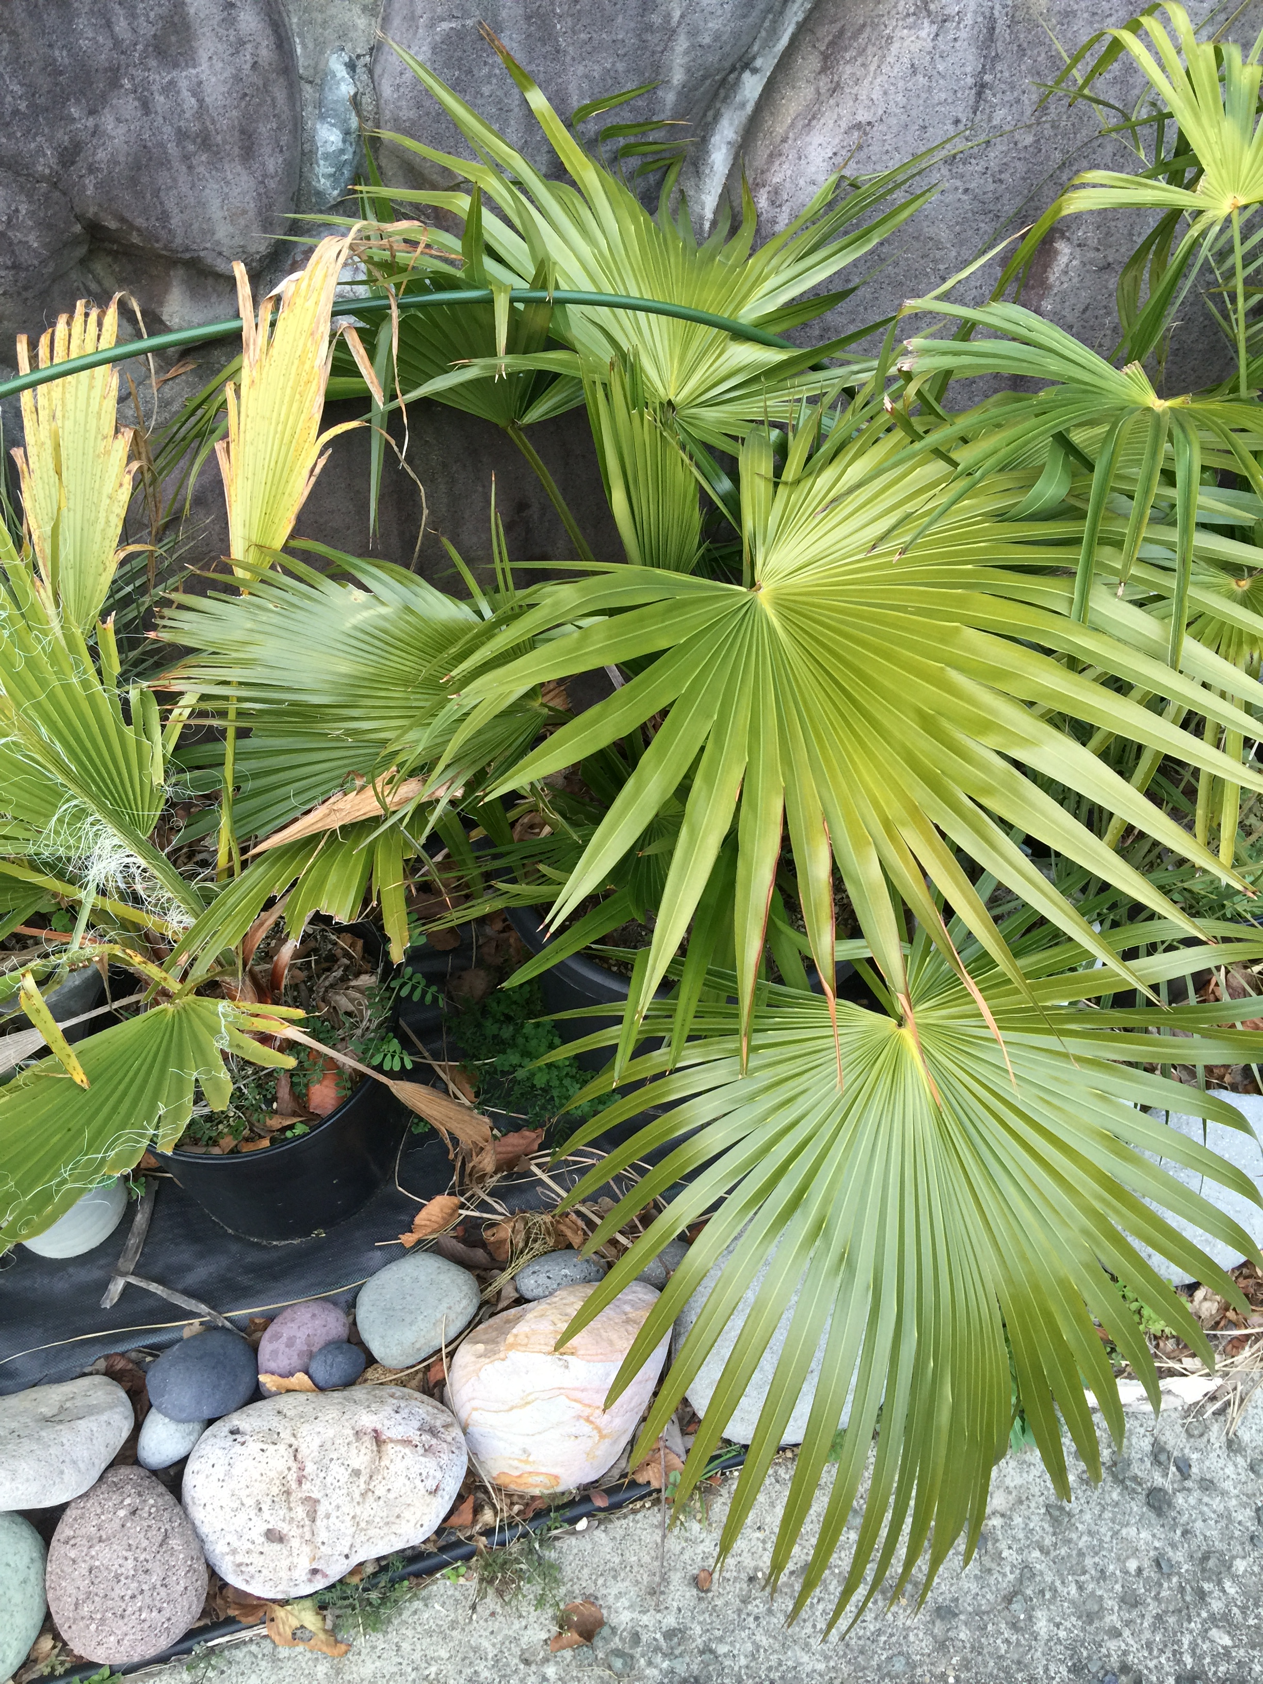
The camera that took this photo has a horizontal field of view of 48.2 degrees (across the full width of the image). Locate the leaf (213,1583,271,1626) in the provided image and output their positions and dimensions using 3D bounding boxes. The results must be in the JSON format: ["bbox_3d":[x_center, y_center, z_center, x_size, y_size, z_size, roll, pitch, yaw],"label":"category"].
[{"bbox_3d":[-0.333,0.650,1.200,0.060,0.022,0.025,17,55,11],"label":"leaf"}]

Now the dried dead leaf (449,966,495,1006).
[{"bbox_3d":[-0.173,0.155,1.528,0.046,0.020,0.050,0,54,0],"label":"dried dead leaf"}]

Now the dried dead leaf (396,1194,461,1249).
[{"bbox_3d":[-0.198,0.372,1.385,0.073,0.022,0.035,-34,61,-23],"label":"dried dead leaf"}]

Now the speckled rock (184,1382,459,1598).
[{"bbox_3d":[-0.259,0.542,1.197,0.236,0.125,0.163,-6,54,-5],"label":"speckled rock"}]

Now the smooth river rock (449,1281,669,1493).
[{"bbox_3d":[-0.053,0.472,1.231,0.201,0.123,0.164,-15,55,-11],"label":"smooth river rock"}]

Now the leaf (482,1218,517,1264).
[{"bbox_3d":[-0.130,0.388,1.363,0.036,0.035,0.039,-27,58,-19],"label":"leaf"}]

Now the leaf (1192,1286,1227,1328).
[{"bbox_3d":[0.558,0.449,1.366,0.032,0.022,0.042,38,61,24],"label":"leaf"}]

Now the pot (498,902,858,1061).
[{"bbox_3d":[0.067,0.063,1.414,0.399,0.304,0.399,0,54,0],"label":"pot"}]

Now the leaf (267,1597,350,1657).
[{"bbox_3d":[-0.273,0.663,1.196,0.078,0.020,0.039,9,53,5],"label":"leaf"}]

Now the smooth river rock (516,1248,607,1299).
[{"bbox_3d":[-0.066,0.407,1.332,0.081,0.038,0.048,-15,55,-11],"label":"smooth river rock"}]

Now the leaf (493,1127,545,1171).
[{"bbox_3d":[-0.113,0.306,1.406,0.058,0.030,0.045,-21,56,-15],"label":"leaf"}]

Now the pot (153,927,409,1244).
[{"bbox_3d":[-0.351,0.235,1.367,0.280,0.261,0.280,0,53,-1],"label":"pot"}]

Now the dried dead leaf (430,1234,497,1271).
[{"bbox_3d":[-0.155,0.398,1.363,0.075,0.028,0.034,19,56,13],"label":"dried dead leaf"}]

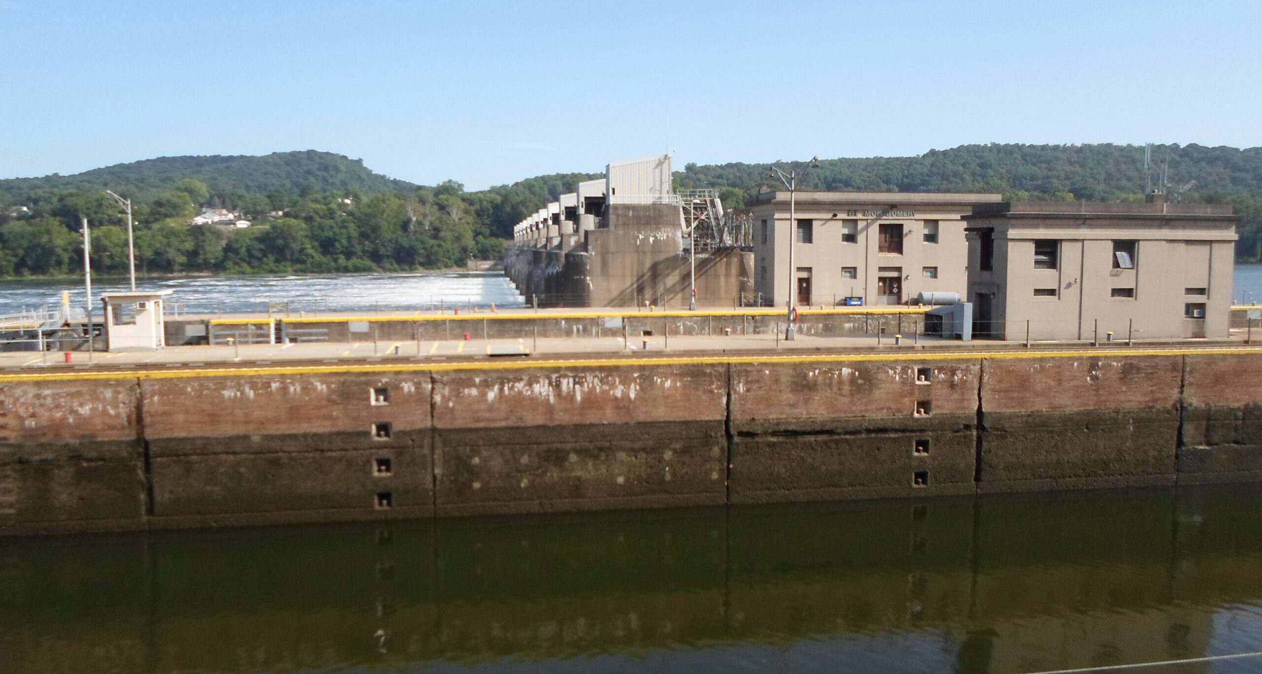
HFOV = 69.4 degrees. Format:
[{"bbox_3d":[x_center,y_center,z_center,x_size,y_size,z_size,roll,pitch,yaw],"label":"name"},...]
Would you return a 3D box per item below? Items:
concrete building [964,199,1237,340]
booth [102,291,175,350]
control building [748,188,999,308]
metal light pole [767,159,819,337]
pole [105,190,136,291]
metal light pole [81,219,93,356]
[{"bbox_3d":[27.839,-4.004,54.525,14.600,7.850,5.100,-1,6,-9],"label":"concrete building"},{"bbox_3d":[-25.755,-0.828,47.669,2.600,2.980,2.400,-1,6,-9],"label":"booth"},{"bbox_3d":[23.095,-8.254,86.009,22.800,10.100,7.300,-1,6,-9],"label":"control building"},{"bbox_3d":[9.108,-4.885,52.179,0.500,10.100,7.600,-1,6,-9],"label":"metal light pole"},{"bbox_3d":[-37.752,-6.007,67.713,0.400,9.350,4.200,-1,6,-9],"label":"pole"},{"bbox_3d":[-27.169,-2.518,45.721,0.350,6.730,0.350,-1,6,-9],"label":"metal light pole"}]

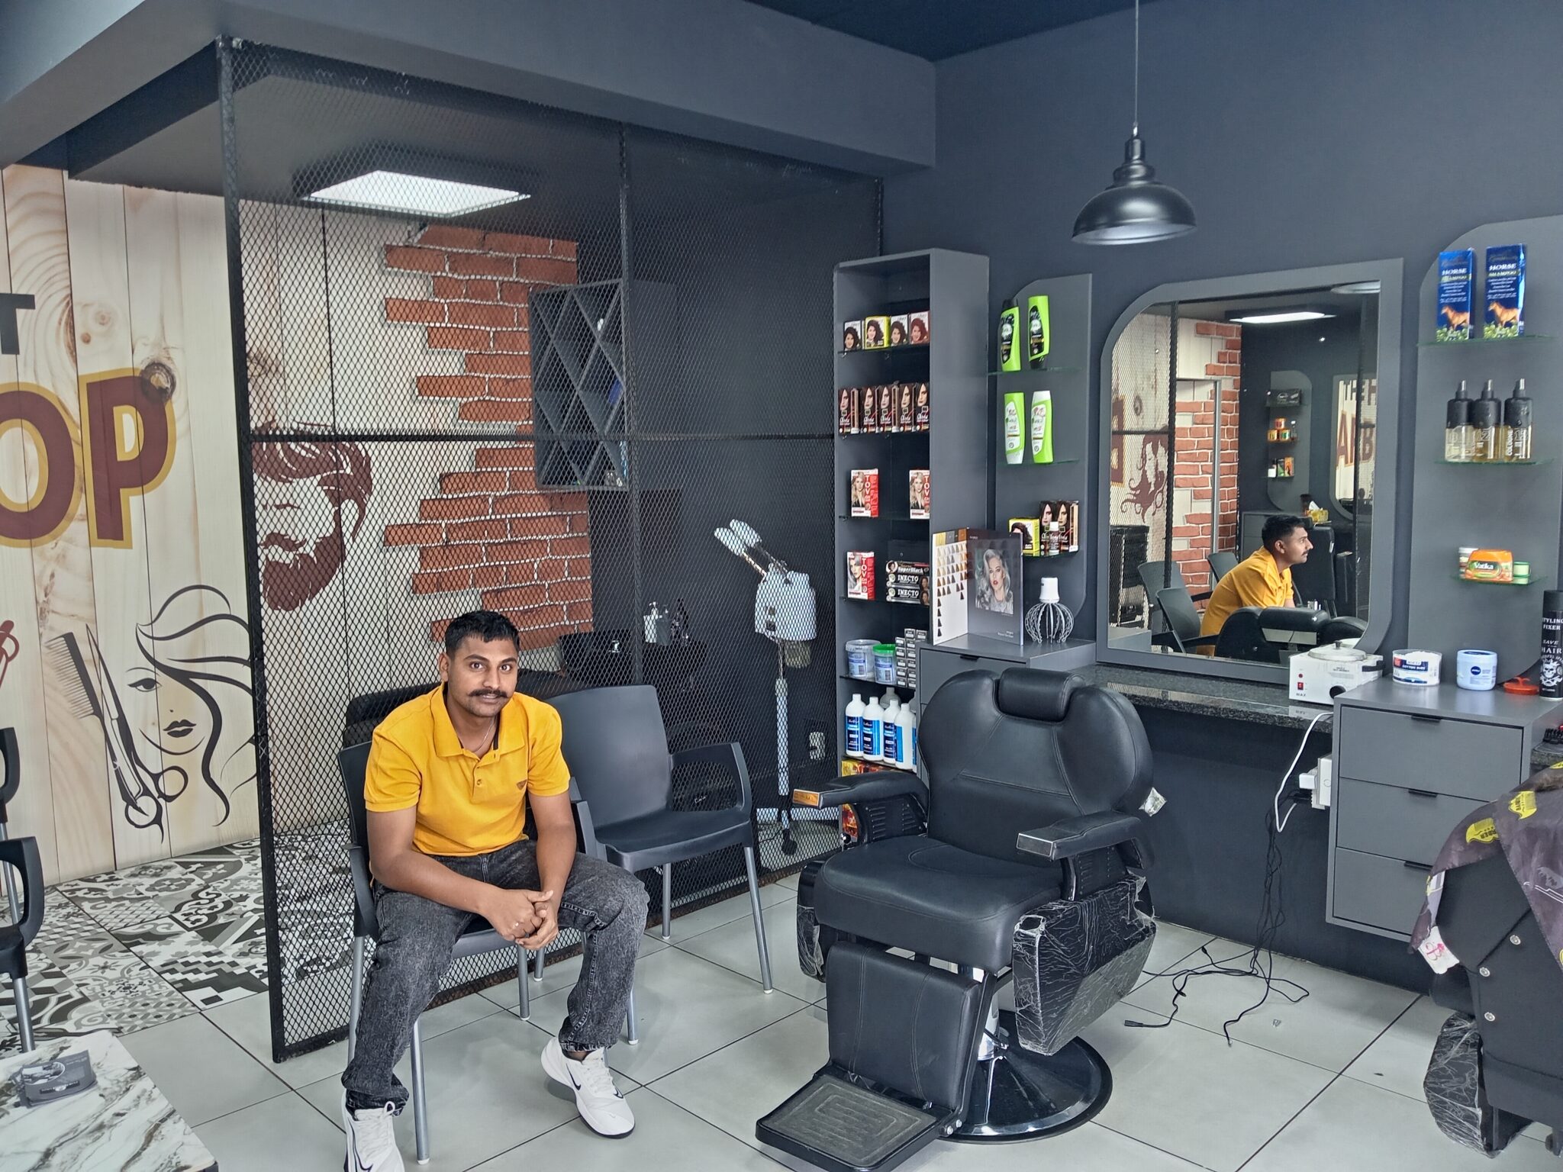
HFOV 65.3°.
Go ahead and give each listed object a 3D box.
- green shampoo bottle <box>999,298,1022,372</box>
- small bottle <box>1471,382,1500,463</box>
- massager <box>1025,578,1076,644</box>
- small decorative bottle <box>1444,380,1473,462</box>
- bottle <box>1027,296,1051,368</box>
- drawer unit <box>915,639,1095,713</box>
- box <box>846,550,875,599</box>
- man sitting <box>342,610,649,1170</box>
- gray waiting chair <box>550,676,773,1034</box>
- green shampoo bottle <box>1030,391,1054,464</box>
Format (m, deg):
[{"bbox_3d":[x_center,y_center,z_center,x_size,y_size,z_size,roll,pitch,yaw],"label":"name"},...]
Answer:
[{"bbox_3d":[0.740,-0.807,3.938,0.077,0.228,0.046,5,8,41],"label":"green shampoo bottle"},{"bbox_3d":[1.737,-0.406,2.996,0.058,0.197,0.058,4,8,37],"label":"small bottle"},{"bbox_3d":[0.888,0.080,4.022,0.160,0.212,0.160,1,6,14],"label":"massager"},{"bbox_3d":[1.695,-0.411,3.038,0.058,0.200,0.058,4,8,37],"label":"small decorative bottle"},{"bbox_3d":[0.835,-0.821,3.946,0.073,0.232,0.046,5,9,44],"label":"bottle"},{"bbox_3d":[0.745,0.478,4.057,0.388,0.585,0.438,-7,9,-44],"label":"drawer unit"},{"bbox_3d":[0.289,-0.038,4.337,0.088,0.168,0.044,5,8,42],"label":"box"},{"bbox_3d":[-0.711,0.646,2.833,0.670,1.165,0.660,-5,7,-30],"label":"man sitting"},{"bbox_3d":[-0.391,0.745,3.473,0.540,0.820,0.570,-6,8,-39],"label":"gray waiting chair"},{"bbox_3d":[0.838,-0.508,3.906,0.077,0.228,0.046,5,8,41],"label":"green shampoo bottle"}]

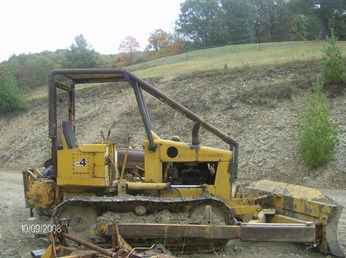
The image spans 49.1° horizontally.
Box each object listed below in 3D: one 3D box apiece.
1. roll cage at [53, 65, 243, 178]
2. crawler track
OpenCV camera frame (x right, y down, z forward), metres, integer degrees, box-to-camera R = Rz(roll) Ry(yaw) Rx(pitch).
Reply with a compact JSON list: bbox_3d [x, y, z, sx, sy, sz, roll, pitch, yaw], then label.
[{"bbox_3d":[-0.400,-0.060,6.000,2.740,1.590,1.200,0,0,4],"label":"roll cage"},{"bbox_3d":[-0.400,1.345,5.390,2.500,0.730,0.400,0,0,4],"label":"crawler track"}]

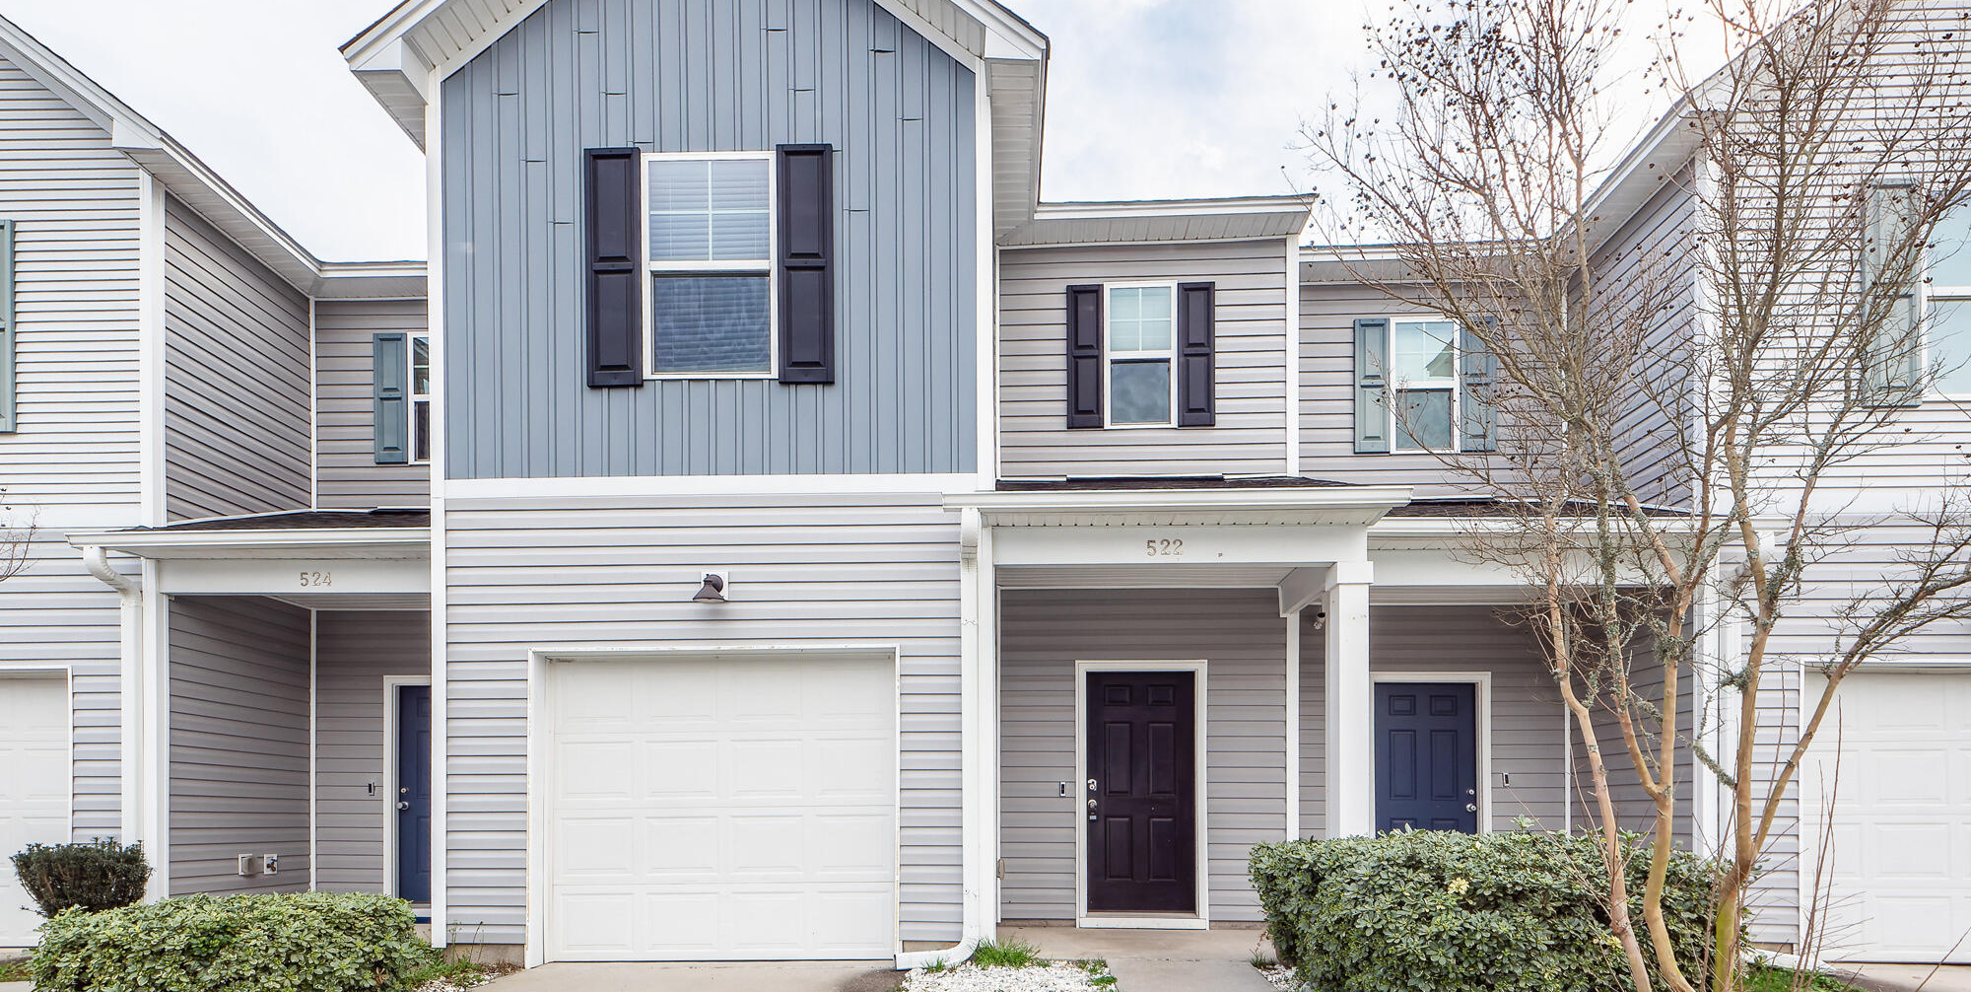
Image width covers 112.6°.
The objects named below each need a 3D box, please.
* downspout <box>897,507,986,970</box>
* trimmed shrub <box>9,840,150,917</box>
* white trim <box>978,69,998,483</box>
[{"bbox_3d":[-0.290,1.600,4.290,0.560,3.050,0.270,0,0,0],"label":"downspout"},{"bbox_3d":[-6.220,2.740,4.520,0.640,0.740,0.640,0,0,0],"label":"trimmed shrub"},{"bbox_3d":[0.010,-1.480,4.430,0.130,2.830,0.070,0,0,0],"label":"white trim"}]

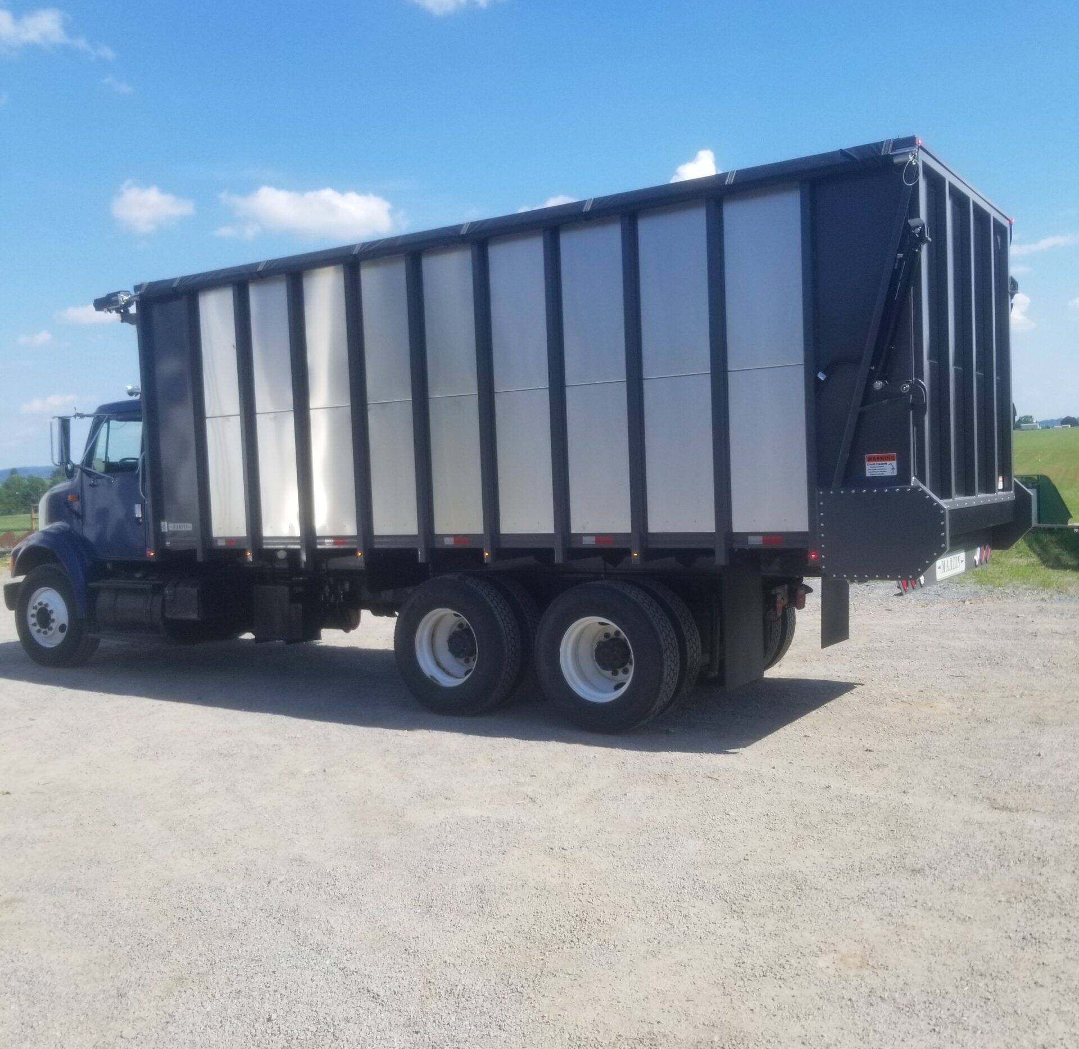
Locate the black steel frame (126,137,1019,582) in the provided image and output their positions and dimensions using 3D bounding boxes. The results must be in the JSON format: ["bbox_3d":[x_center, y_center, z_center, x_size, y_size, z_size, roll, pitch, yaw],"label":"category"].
[{"bbox_3d":[0.013,-0.991,8.914,6.900,2.440,2.600,0,4,34],"label":"black steel frame"}]

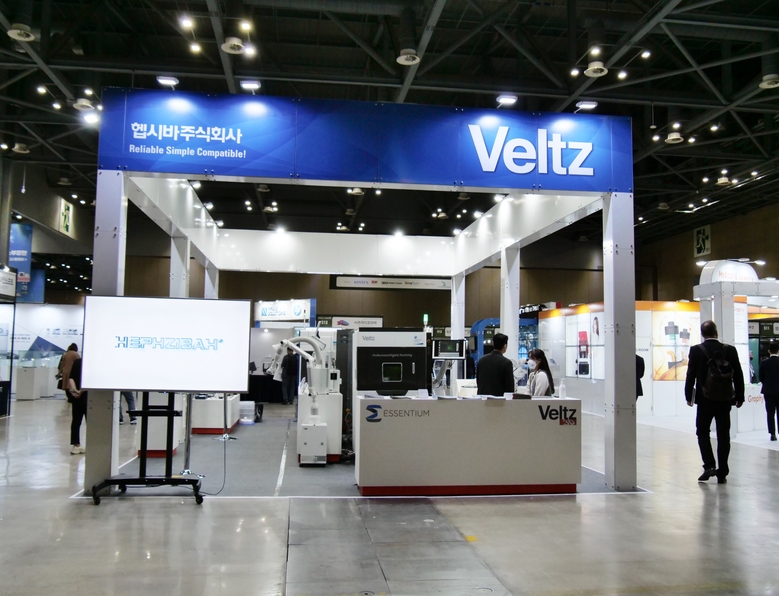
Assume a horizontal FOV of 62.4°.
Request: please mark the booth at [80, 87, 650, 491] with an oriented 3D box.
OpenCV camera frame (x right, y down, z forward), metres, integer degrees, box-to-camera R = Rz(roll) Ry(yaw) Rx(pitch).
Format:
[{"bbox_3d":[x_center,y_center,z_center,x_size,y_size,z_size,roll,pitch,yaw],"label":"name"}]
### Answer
[{"bbox_3d":[-0.620,0.281,10.430,5.671,4.045,7.578,1,-5,-8],"label":"booth"}]

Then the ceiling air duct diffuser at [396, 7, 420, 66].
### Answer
[{"bbox_3d":[0.577,-8.024,19.554,0.740,1.650,0.740,1,-5,0],"label":"ceiling air duct diffuser"}]

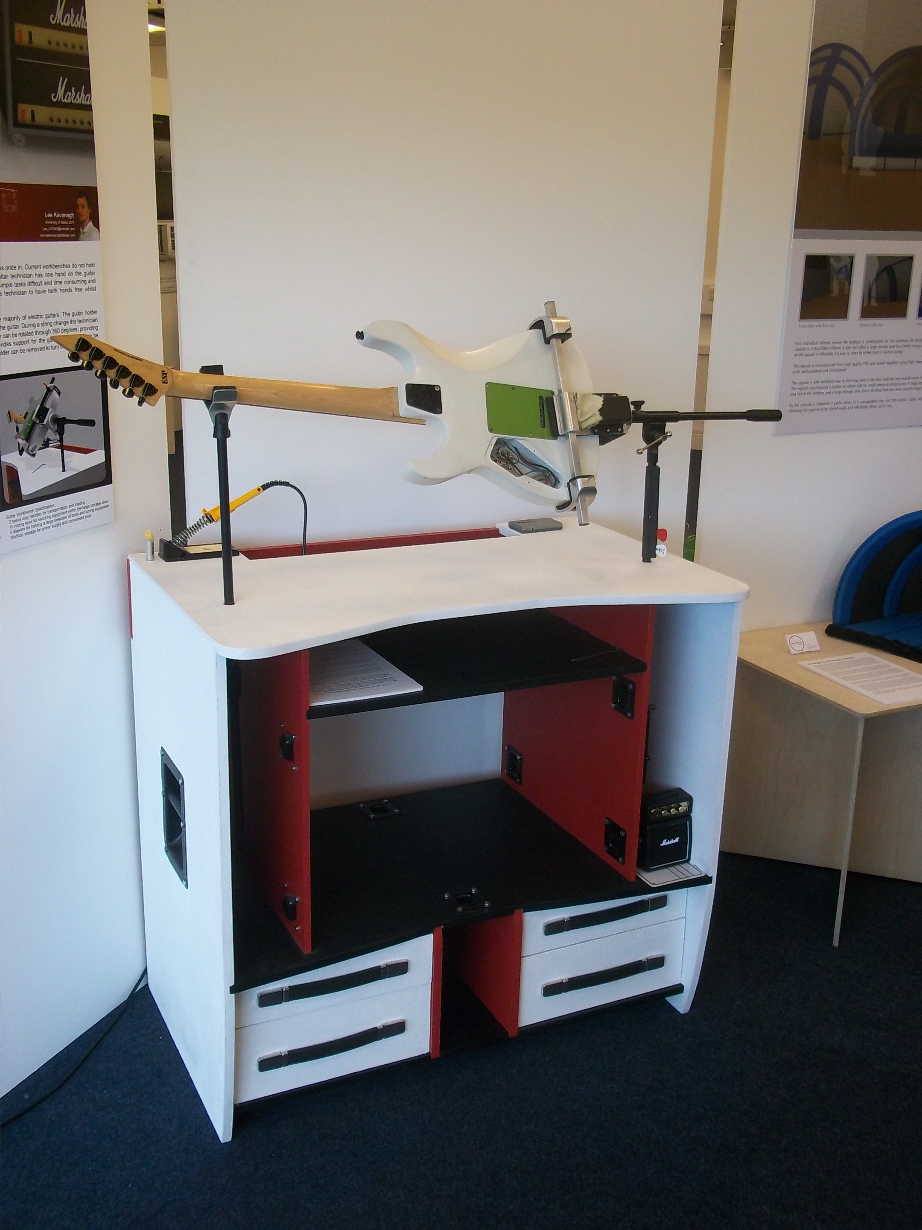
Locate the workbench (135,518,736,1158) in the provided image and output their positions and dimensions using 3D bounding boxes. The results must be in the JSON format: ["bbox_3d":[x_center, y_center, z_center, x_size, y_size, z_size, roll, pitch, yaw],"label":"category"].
[{"bbox_3d":[-0.055,0.363,2.494,1.000,0.925,0.630,-6,19,-26],"label":"workbench"}]

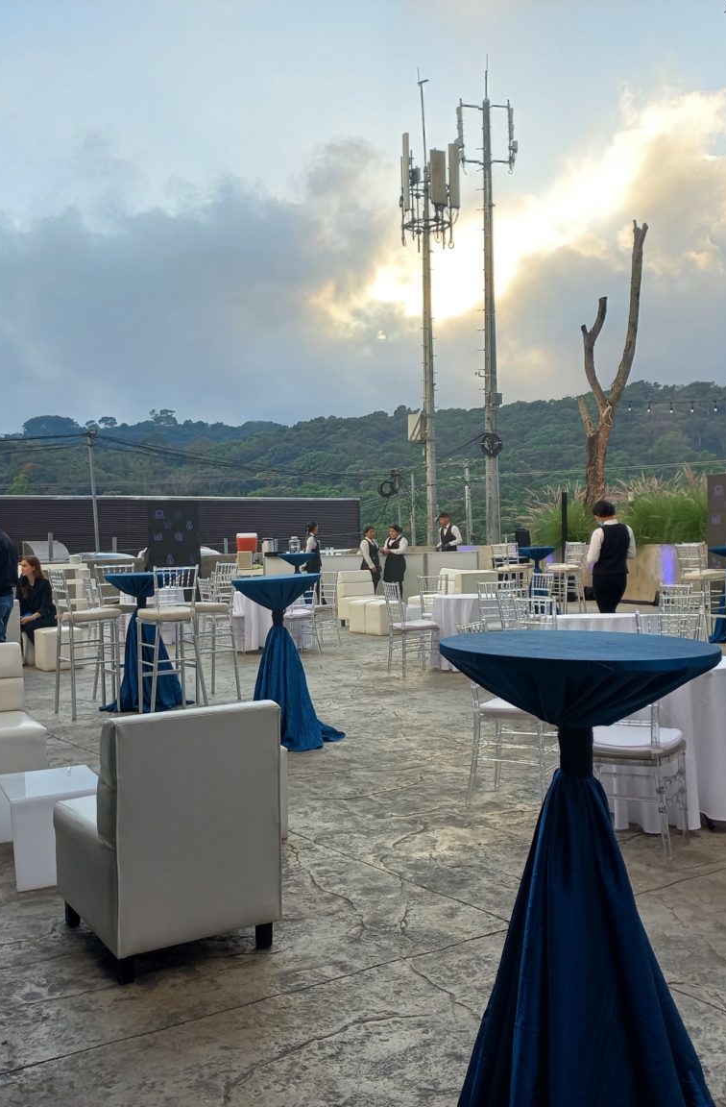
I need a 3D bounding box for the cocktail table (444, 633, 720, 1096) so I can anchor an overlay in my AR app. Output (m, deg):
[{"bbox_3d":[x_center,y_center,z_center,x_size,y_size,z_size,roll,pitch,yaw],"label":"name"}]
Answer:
[{"bbox_3d":[0.528,0.747,2.528,0.680,1.069,0.680,-1,1,12],"label":"cocktail table"}]

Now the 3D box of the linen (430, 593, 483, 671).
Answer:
[{"bbox_3d":[1.164,0.783,10.870,0.970,0.730,0.970,-1,1,6],"label":"linen"}]

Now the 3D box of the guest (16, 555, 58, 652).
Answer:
[{"bbox_3d":[-3.542,0.634,11.510,0.650,1.210,0.470,-2,1,-40],"label":"guest"}]

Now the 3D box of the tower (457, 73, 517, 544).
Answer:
[{"bbox_3d":[3.697,-6.934,31.500,1.800,14.600,1.200,-1,1,0],"label":"tower"}]

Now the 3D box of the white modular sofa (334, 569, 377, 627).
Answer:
[{"bbox_3d":[0.076,0.695,15.930,0.600,0.800,0.750,-2,1,-34],"label":"white modular sofa"}]

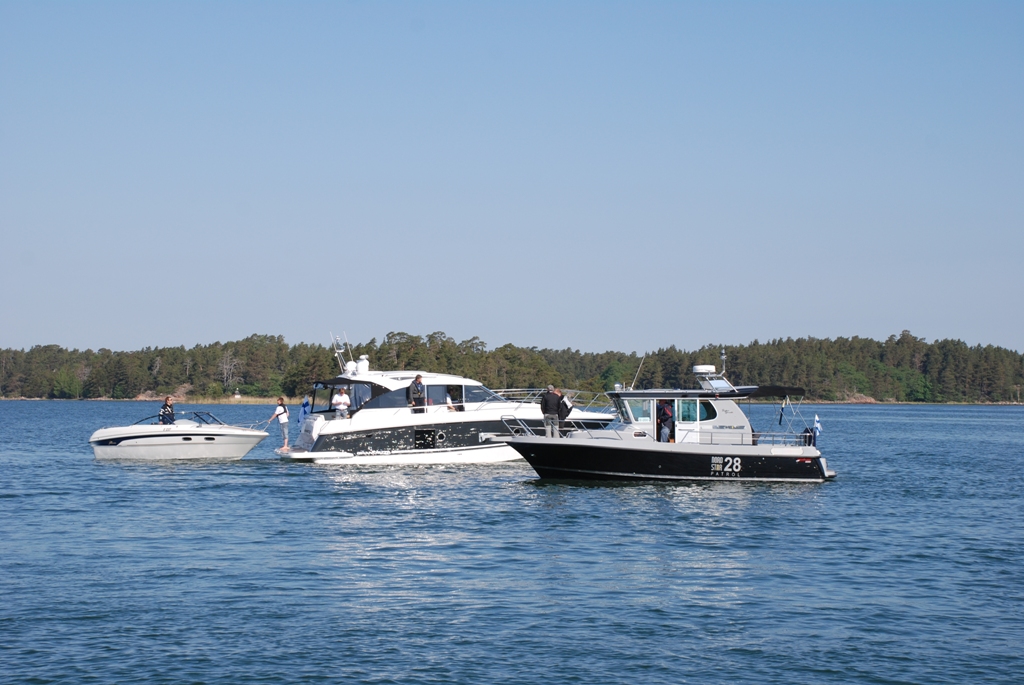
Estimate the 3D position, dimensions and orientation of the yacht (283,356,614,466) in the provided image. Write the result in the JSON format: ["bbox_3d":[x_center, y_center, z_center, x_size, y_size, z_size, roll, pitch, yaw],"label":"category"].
[{"bbox_3d":[-2.184,2.410,75.309,12.400,3.720,3.750,1,-2,-20],"label":"yacht"}]

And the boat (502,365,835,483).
[{"bbox_3d":[4.132,2.221,57.845,9.050,3.240,2.950,0,-1,-4],"label":"boat"}]

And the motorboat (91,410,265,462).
[{"bbox_3d":[-11.768,3.369,76.410,6.220,1.780,2.300,0,-1,4],"label":"motorboat"}]

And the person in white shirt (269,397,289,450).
[{"bbox_3d":[-8.087,2.865,74.600,0.620,1.800,0.500,0,-1,5],"label":"person in white shirt"}]

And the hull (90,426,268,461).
[{"bbox_3d":[-11.768,3.659,76.403,6.200,1.200,2.300,0,-1,4],"label":"hull"}]

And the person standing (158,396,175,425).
[{"bbox_3d":[-12.329,2.834,76.278,0.400,1.760,0.520,0,-2,18],"label":"person standing"}]

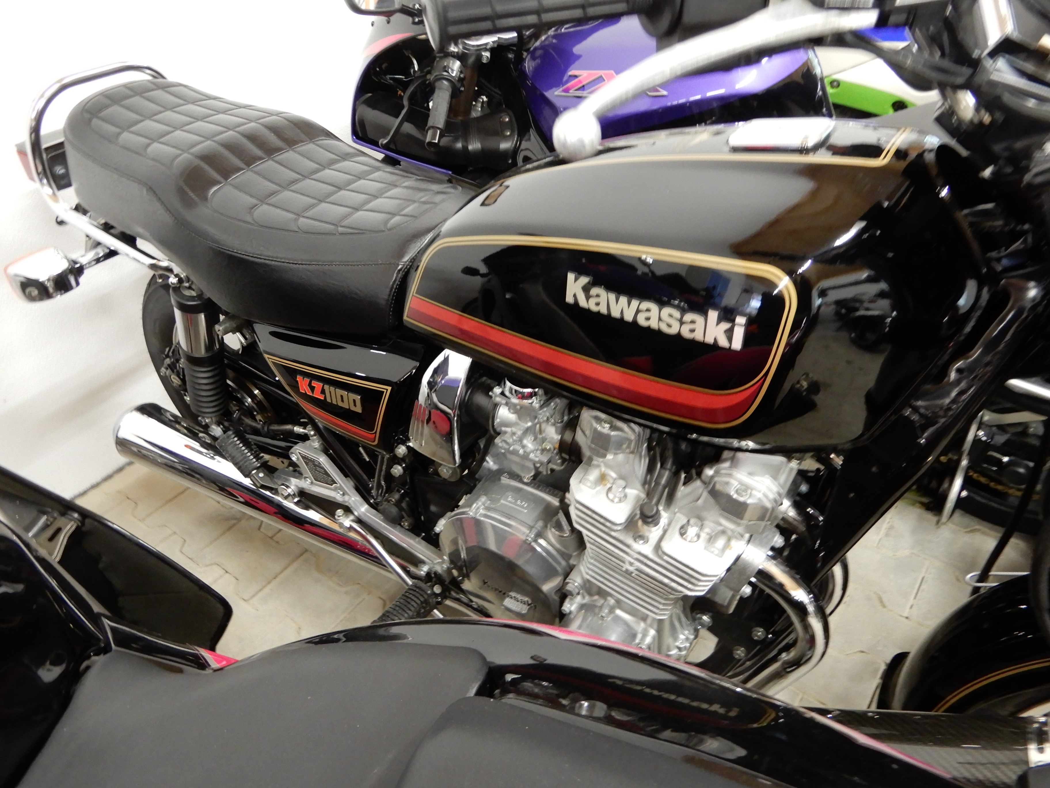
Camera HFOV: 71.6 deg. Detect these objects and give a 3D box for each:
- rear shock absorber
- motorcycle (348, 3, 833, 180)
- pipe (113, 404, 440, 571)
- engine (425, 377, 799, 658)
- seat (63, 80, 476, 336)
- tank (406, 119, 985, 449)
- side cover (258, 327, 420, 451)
[{"bbox_3d":[-0.527,-0.052,1.203,0.066,0.350,0.066,29,49,10],"label":"rear shock absorber"},{"bbox_3d":[0.403,-0.386,1.542,2.060,1.120,0.730,12,41,19],"label":"motorcycle"},{"bbox_3d":[-0.388,0.182,1.238,0.750,0.112,0.112,18,45,20],"label":"pipe"},{"bbox_3d":[0.149,0.101,1.090,0.475,0.525,0.470,16,44,24],"label":"engine"},{"bbox_3d":[-0.404,-0.299,1.129,0.770,0.257,0.280,16,44,24],"label":"seat"},{"bbox_3d":[0.148,-0.181,0.838,0.635,0.284,0.304,16,44,24],"label":"tank"},{"bbox_3d":[-0.289,-0.019,1.101,0.335,0.190,0.077,16,44,24],"label":"side cover"}]

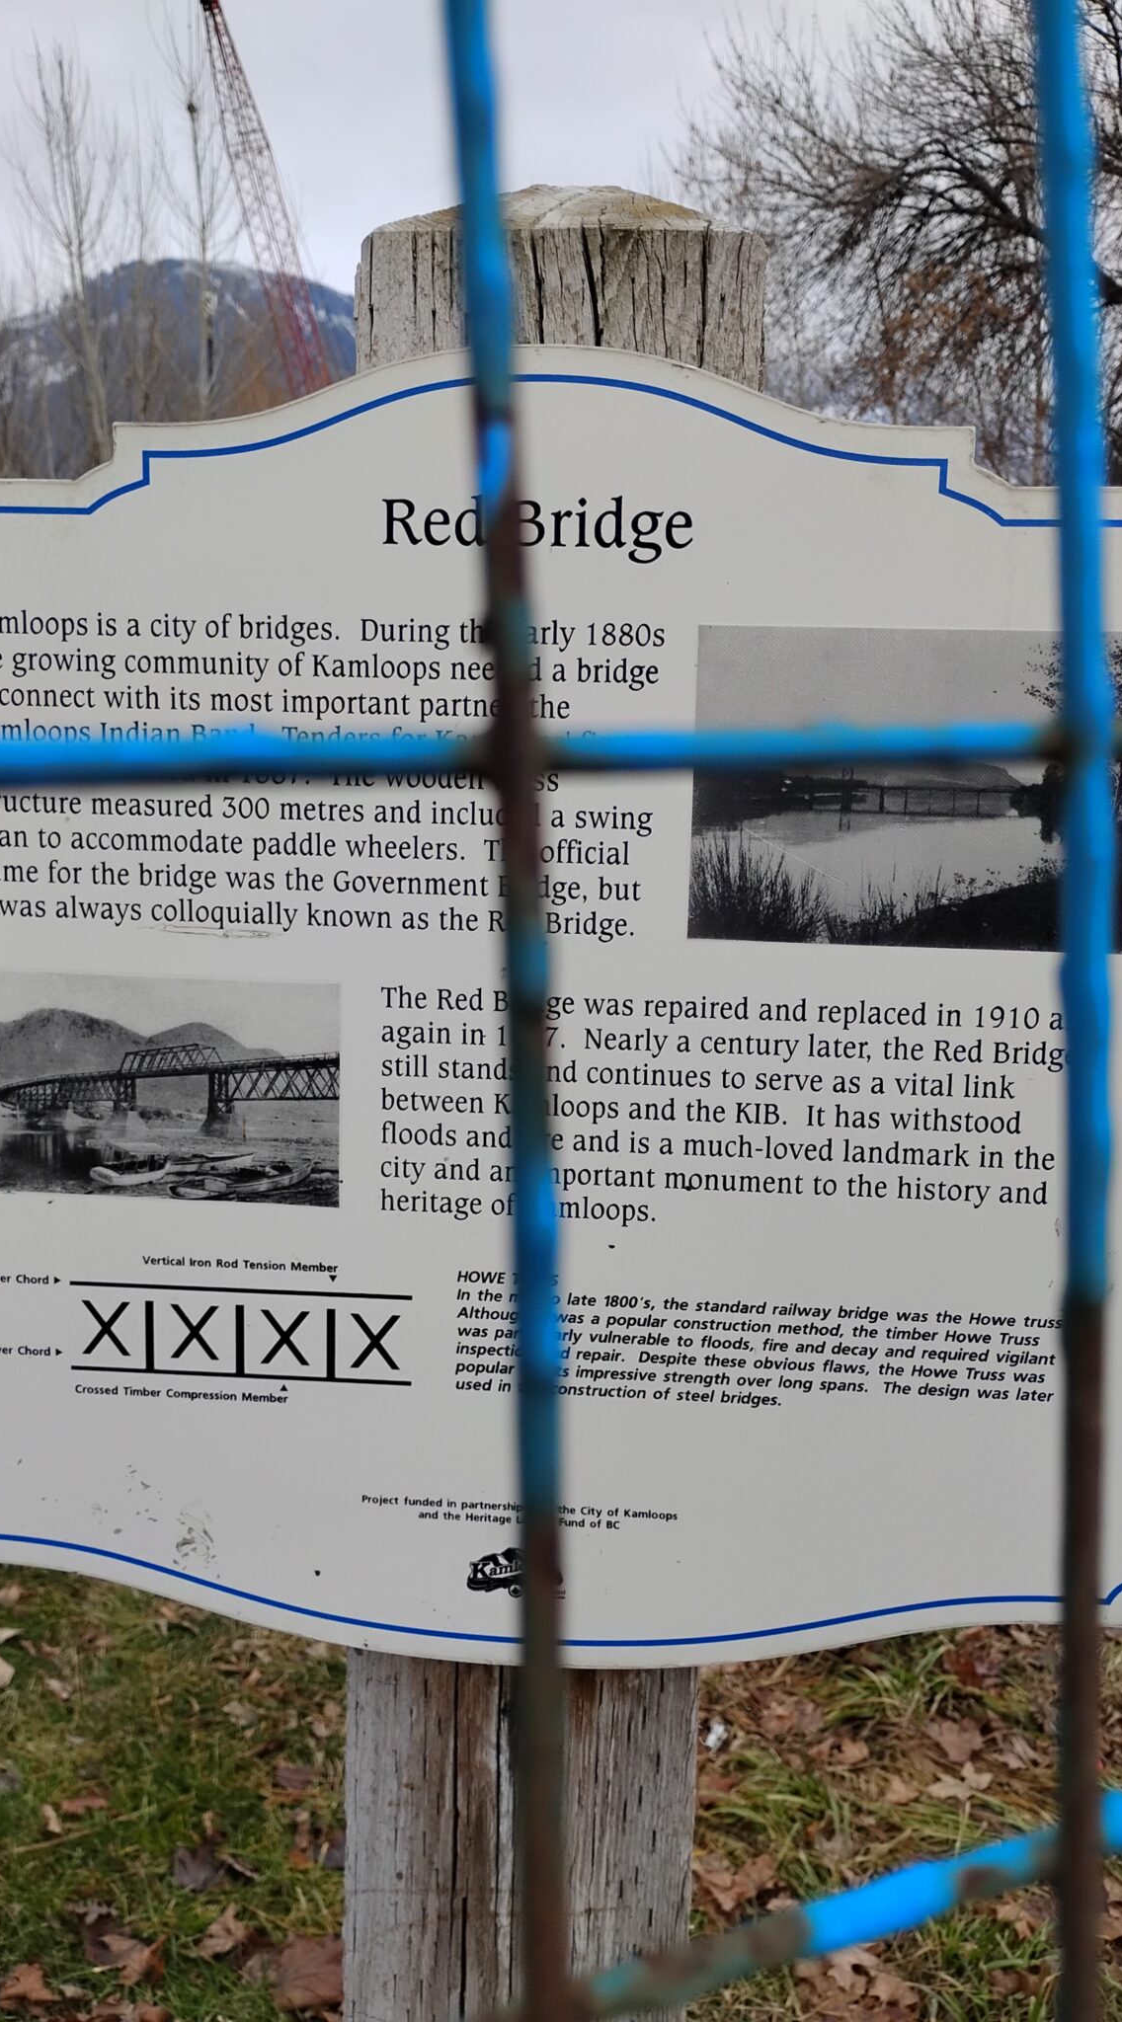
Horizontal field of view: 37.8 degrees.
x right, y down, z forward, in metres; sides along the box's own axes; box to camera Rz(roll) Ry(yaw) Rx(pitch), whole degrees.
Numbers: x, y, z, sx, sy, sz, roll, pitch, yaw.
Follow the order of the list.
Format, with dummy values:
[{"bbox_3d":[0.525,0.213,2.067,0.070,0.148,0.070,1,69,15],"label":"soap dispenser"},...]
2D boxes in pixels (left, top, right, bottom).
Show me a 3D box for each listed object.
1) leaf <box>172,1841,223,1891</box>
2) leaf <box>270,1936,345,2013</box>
[{"bbox_3d":[-0.503,1.182,2.266,0.071,0.030,0.070,-2,9,-13],"label":"leaf"},{"bbox_3d":[-0.306,1.213,2.066,0.120,0.030,0.105,-1,9,-9],"label":"leaf"}]

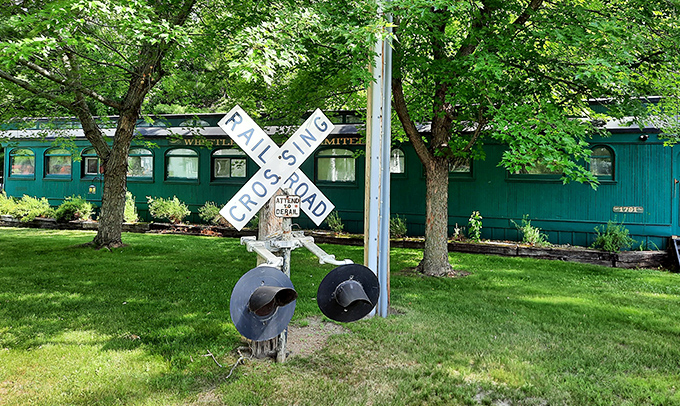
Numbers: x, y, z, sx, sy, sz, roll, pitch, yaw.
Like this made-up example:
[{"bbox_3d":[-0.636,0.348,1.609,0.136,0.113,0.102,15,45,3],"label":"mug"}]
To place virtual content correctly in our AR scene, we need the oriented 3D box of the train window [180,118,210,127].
[{"bbox_3d":[-4.342,-2.397,14.688,1.128,0.253,0.100,2,2,19],"label":"train window"}]

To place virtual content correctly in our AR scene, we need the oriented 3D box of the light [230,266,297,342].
[{"bbox_3d":[-0.496,0.707,3.420,0.530,0.530,0.350,0,-3,-37],"label":"light"}]

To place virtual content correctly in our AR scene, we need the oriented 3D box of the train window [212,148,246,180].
[{"bbox_3d":[-3.036,-1.046,13.537,1.137,0.906,0.120,2,2,19],"label":"train window"}]

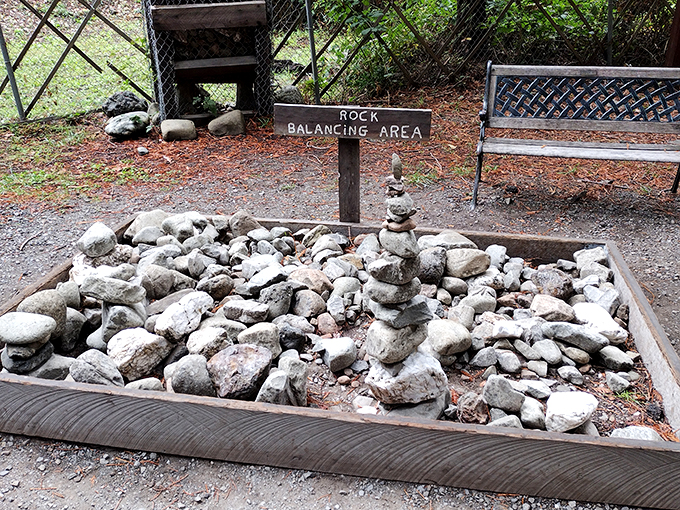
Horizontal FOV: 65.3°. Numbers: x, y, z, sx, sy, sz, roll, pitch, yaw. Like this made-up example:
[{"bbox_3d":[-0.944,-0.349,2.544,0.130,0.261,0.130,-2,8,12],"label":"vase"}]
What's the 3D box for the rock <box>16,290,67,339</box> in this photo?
[{"bbox_3d":[-1.151,0.233,2.045,0.175,0.165,0.165,-18,31,-30],"label":"rock"}]

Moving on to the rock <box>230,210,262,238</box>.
[{"bbox_3d":[-0.489,-0.158,2.747,0.170,0.134,0.144,-4,26,-5],"label":"rock"}]

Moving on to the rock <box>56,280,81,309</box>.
[{"bbox_3d":[-1.133,0.165,2.214,0.113,0.113,0.113,-8,27,-14],"label":"rock"}]

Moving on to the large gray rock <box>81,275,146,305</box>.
[{"bbox_3d":[-0.838,0.127,1.962,0.250,0.084,0.152,3,27,11],"label":"large gray rock"}]

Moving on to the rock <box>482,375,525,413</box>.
[{"bbox_3d":[0.473,0.401,1.538,0.115,0.105,0.096,7,28,19],"label":"rock"}]

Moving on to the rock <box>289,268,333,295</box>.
[{"bbox_3d":[-0.130,0.121,2.336,0.190,0.110,0.140,3,28,9],"label":"rock"}]

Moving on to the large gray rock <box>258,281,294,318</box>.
[{"bbox_3d":[-0.258,0.181,2.157,0.139,0.124,0.134,-3,26,-4],"label":"large gray rock"}]

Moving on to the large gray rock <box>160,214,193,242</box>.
[{"bbox_3d":[-0.829,-0.136,2.723,0.170,0.130,0.150,-2,28,0],"label":"large gray rock"}]

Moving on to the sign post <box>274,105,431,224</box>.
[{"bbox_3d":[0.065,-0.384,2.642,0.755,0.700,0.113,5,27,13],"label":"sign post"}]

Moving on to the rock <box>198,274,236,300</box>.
[{"bbox_3d":[-0.487,0.127,2.079,0.145,0.089,0.113,-10,28,-14],"label":"rock"}]

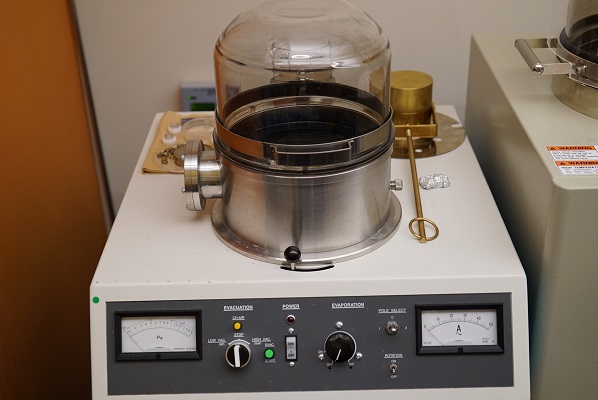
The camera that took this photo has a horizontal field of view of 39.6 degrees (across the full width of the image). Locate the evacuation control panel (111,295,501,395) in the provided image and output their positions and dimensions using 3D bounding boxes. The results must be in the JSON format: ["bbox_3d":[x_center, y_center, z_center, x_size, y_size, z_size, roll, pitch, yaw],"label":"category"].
[{"bbox_3d":[0.011,0.156,0.887,0.437,0.101,0.025,-1,-1,1],"label":"evacuation control panel"}]

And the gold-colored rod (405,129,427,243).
[{"bbox_3d":[0.150,-0.026,1.072,0.007,0.007,0.279,0,32,3],"label":"gold-colored rod"}]

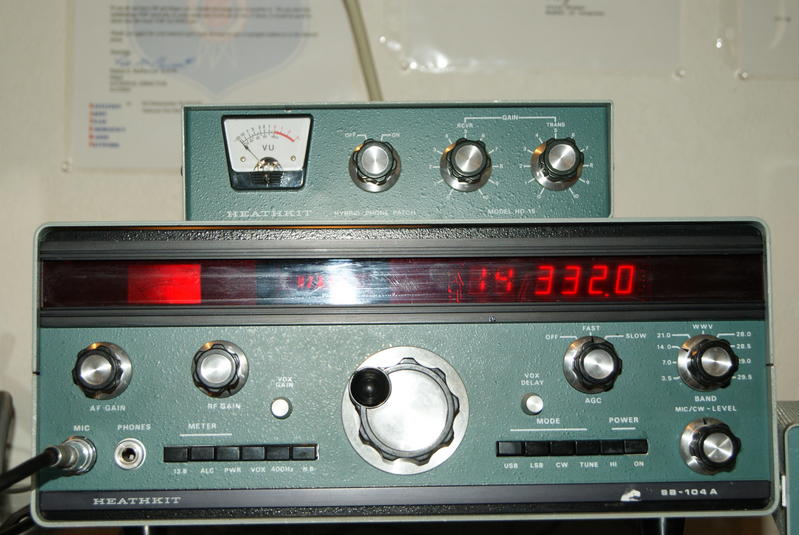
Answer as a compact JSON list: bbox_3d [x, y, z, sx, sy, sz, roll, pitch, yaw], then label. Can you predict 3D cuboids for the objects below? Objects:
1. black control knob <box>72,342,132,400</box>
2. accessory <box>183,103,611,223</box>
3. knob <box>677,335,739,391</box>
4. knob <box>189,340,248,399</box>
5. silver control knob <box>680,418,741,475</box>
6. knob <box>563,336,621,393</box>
[{"bbox_3d":[-0.147,0.051,0.731,0.029,0.029,0.021,-1,-6,-2],"label":"black control knob"},{"bbox_3d":[-0.002,-0.049,0.860,0.234,0.070,0.125,-1,-6,-2],"label":"accessory"},{"bbox_3d":[0.156,0.048,0.744,0.029,0.029,0.021,-1,-6,-2],"label":"knob"},{"bbox_3d":[-0.089,0.050,0.734,0.029,0.029,0.021,-1,-6,-2],"label":"knob"},{"bbox_3d":[0.157,0.089,0.739,0.029,0.029,0.021,-1,-6,-2],"label":"silver control knob"},{"bbox_3d":[0.098,0.048,0.741,0.029,0.029,0.021,-1,-6,-2],"label":"knob"}]

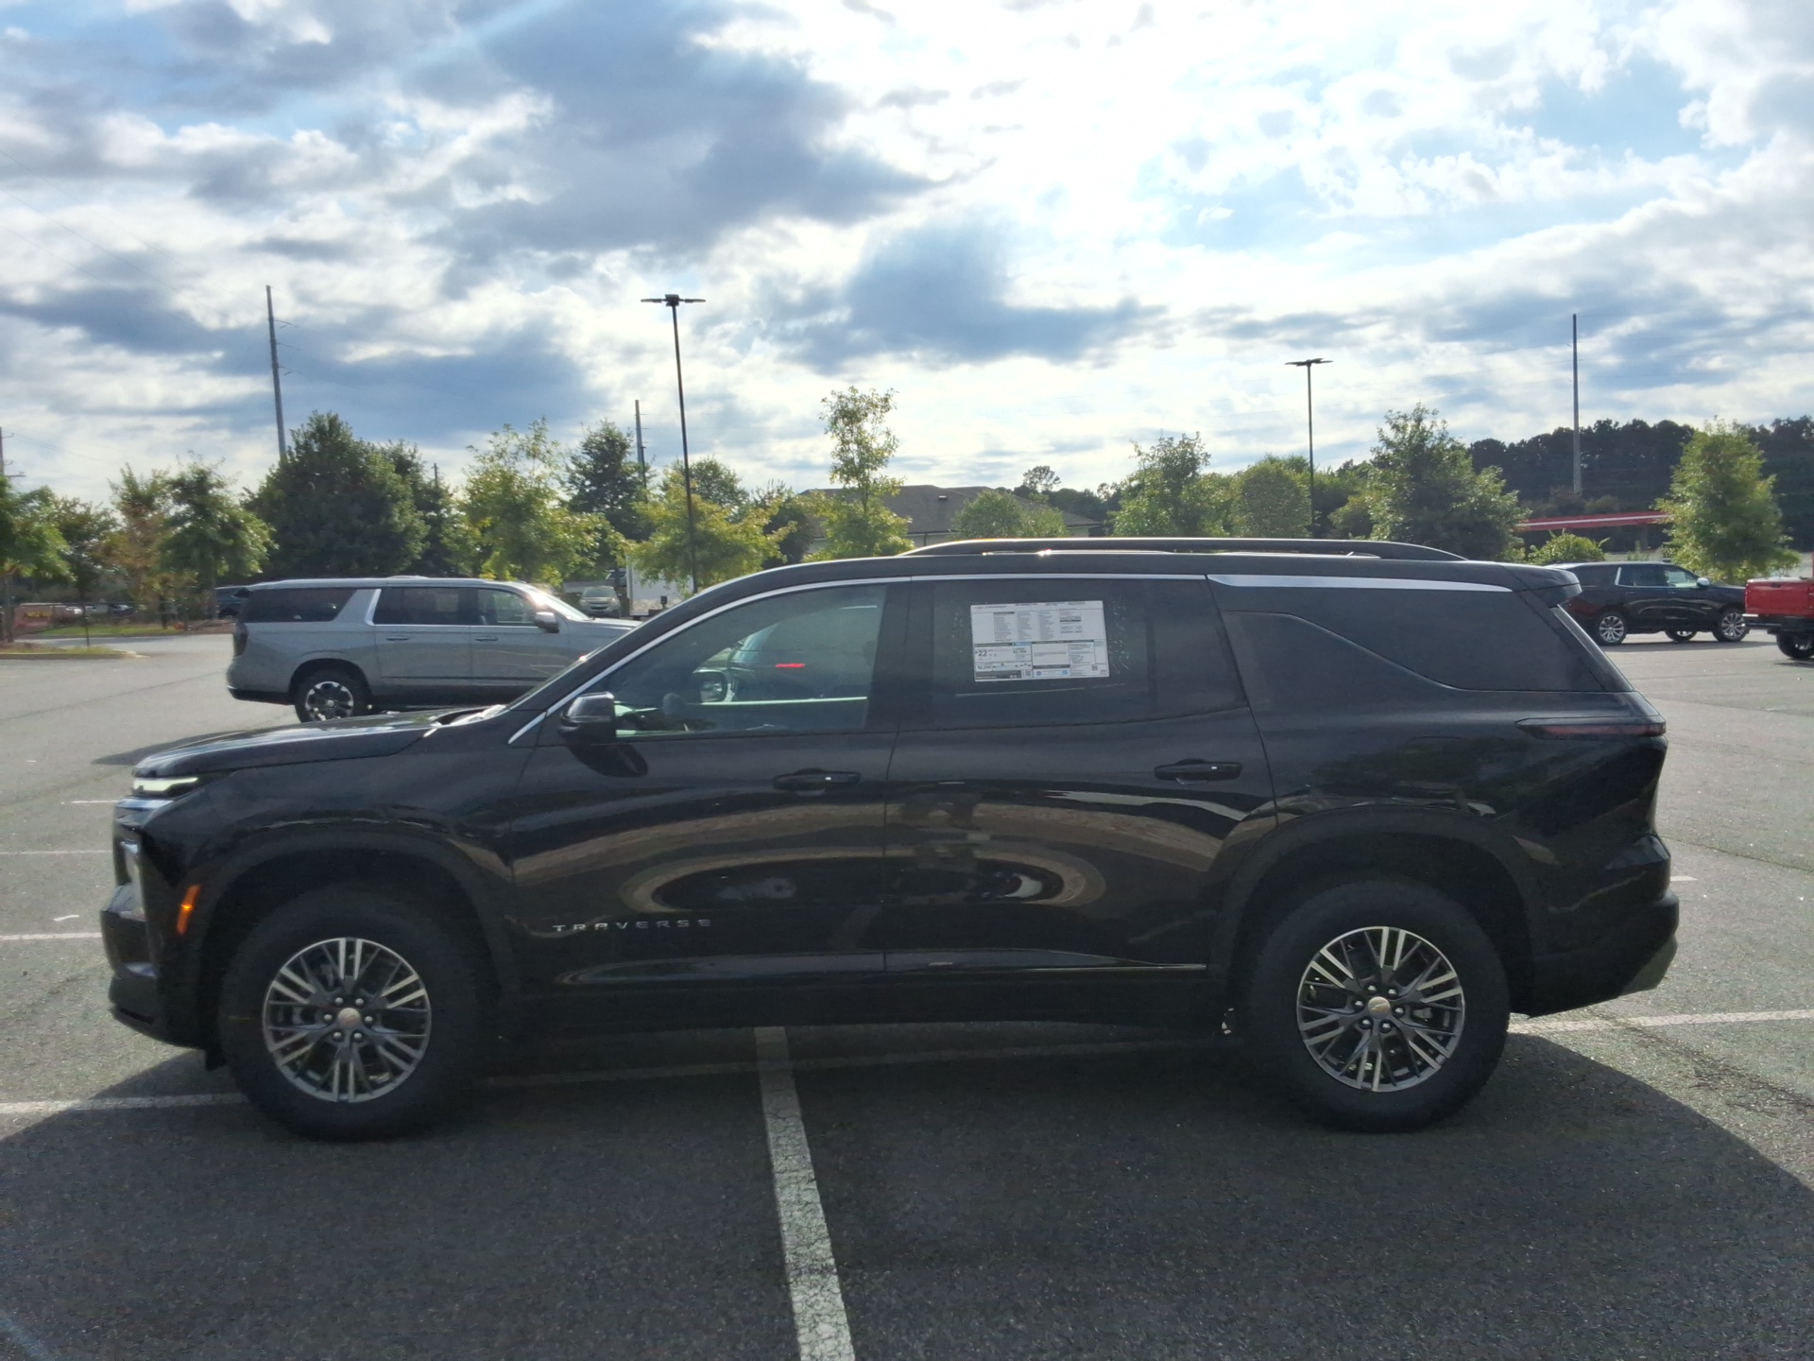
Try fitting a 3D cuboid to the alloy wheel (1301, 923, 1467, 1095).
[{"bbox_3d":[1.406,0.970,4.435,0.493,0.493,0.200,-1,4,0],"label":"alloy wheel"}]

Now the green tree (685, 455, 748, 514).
[{"bbox_3d":[-10.856,-7.765,80.000,5.200,8.900,5.200,-2,4,-7],"label":"green tree"}]

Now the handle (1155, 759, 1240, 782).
[{"bbox_3d":[0.853,0.268,4.298,0.262,0.067,0.050,0,5,0],"label":"handle"}]

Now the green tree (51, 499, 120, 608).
[{"bbox_3d":[-37.993,-5.517,68.000,3.550,5.980,3.550,-3,4,0],"label":"green tree"}]

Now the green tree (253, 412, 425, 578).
[{"bbox_3d":[-26.336,-7.562,68.000,8.472,9.898,8.472,-5,5,-21],"label":"green tree"}]

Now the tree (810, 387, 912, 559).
[{"bbox_3d":[-1.473,-5.916,50.000,3.770,8.110,3.770,-3,4,0],"label":"tree"}]

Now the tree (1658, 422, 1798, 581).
[{"bbox_3d":[26.260,-5.061,47.000,4.400,6.400,4.400,1,4,30],"label":"tree"}]

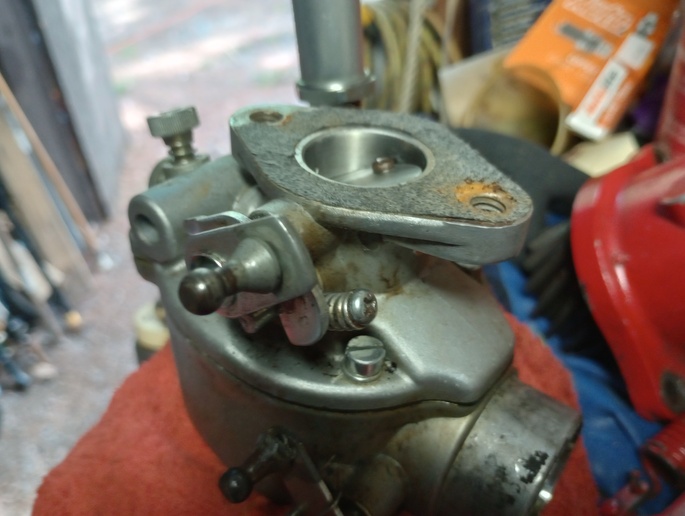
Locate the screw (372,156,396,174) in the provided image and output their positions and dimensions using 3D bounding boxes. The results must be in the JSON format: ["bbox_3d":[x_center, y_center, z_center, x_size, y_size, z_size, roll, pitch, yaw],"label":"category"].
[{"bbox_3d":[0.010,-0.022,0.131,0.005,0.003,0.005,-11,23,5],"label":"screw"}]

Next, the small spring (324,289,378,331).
[{"bbox_3d":[0.001,0.010,0.110,0.010,0.007,0.007,-9,23,39],"label":"small spring"}]

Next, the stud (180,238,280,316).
[{"bbox_3d":[-0.024,0.004,0.114,0.012,0.012,0.021,30,43,31],"label":"stud"}]

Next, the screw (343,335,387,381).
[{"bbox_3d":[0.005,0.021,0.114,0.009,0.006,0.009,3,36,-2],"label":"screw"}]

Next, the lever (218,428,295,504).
[{"bbox_3d":[-0.021,0.050,0.131,0.009,0.009,0.020,27,42,29],"label":"lever"}]

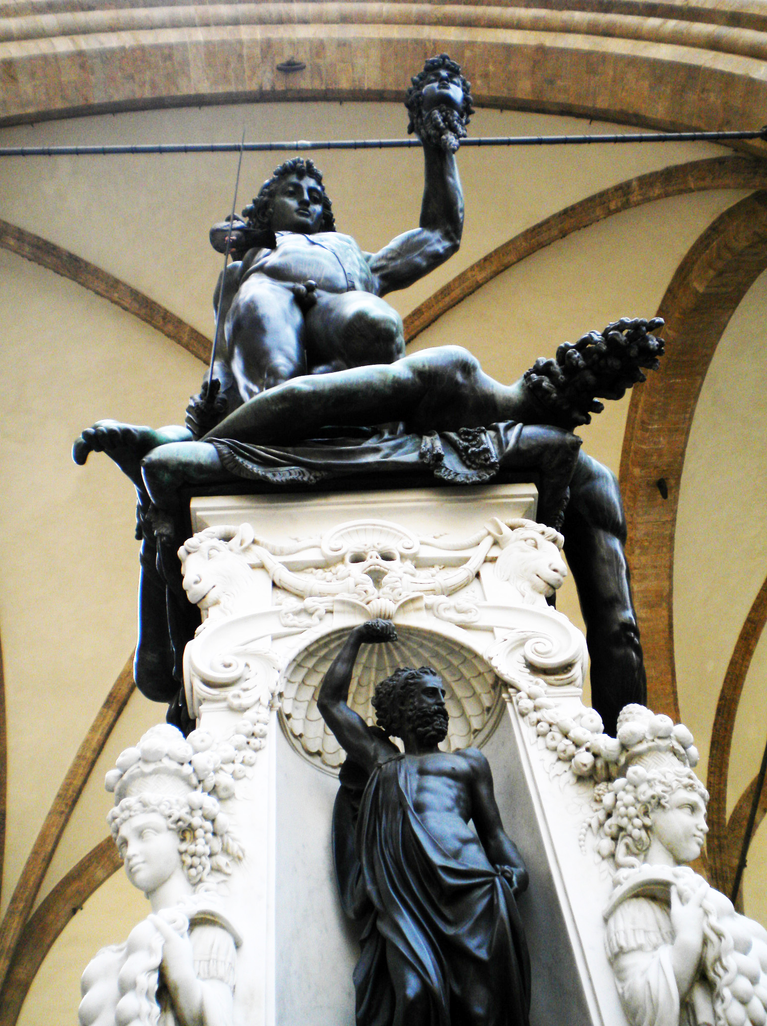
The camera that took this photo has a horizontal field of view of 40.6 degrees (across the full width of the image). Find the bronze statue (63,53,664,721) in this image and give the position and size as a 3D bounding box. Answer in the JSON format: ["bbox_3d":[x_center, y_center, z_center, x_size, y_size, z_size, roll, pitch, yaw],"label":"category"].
[{"bbox_3d":[-0.062,-0.613,3.456,1.480,3.820,1.300,-2,-58,-4],"label":"bronze statue"}]

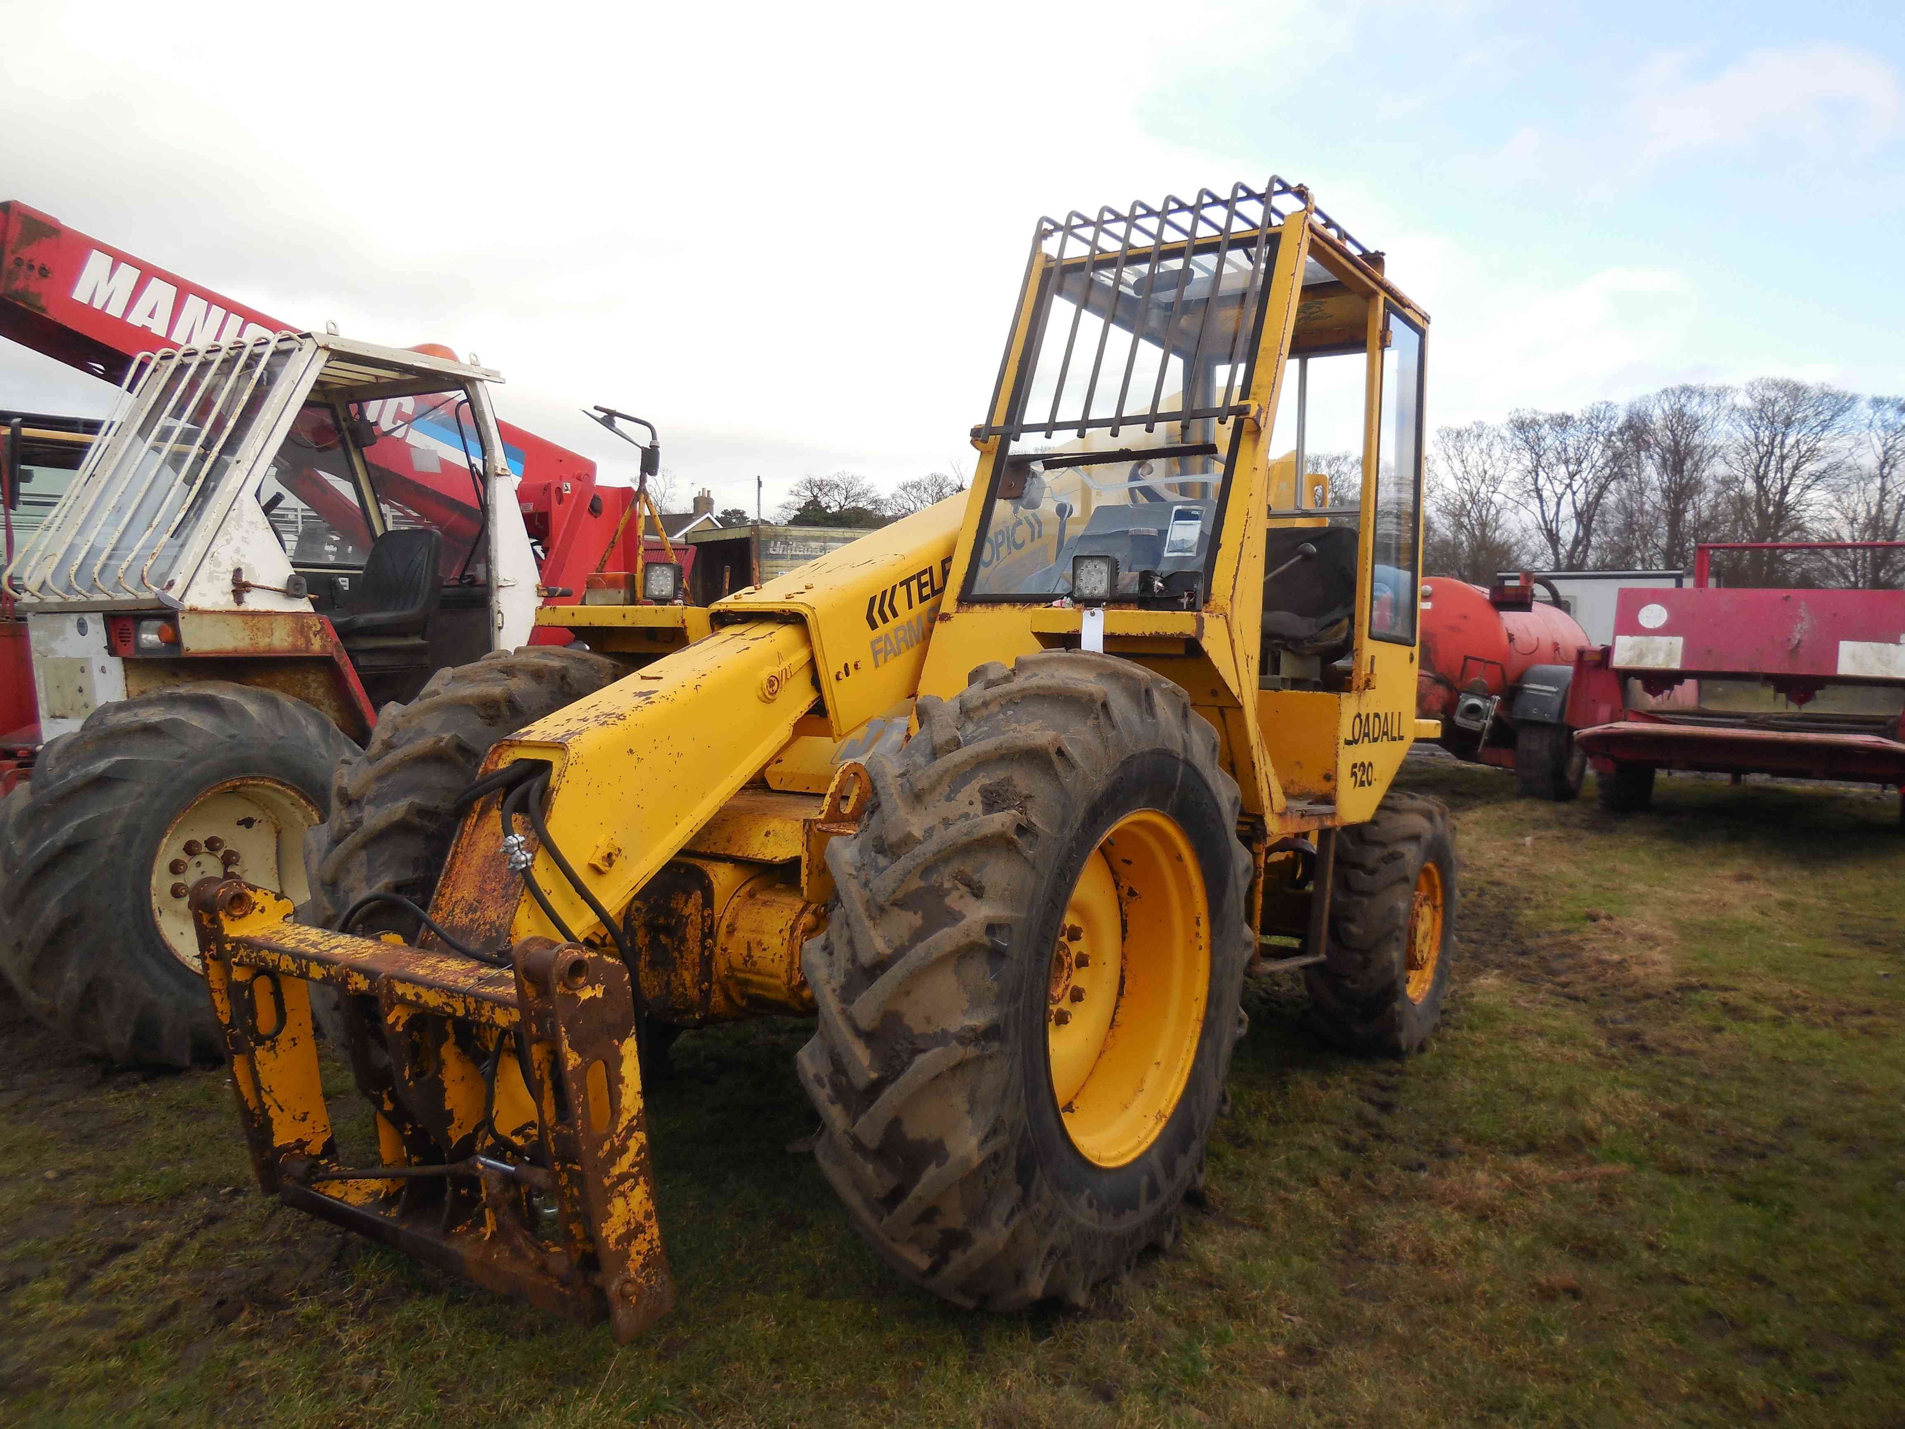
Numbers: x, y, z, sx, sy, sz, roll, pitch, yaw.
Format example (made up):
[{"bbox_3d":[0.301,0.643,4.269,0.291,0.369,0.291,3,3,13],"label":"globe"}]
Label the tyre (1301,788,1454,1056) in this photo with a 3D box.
[{"bbox_3d":[1.523,0.739,4.797,0.285,0.890,0.890,3,6,34],"label":"tyre"}]

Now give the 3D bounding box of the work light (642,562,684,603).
[{"bbox_3d":[-0.898,-0.411,4.270,0.112,0.120,0.065,2,5,22],"label":"work light"}]

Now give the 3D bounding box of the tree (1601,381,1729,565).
[{"bbox_3d":[43.923,-13.026,84.500,7.900,14.600,7.700,2,6,28],"label":"tree"}]

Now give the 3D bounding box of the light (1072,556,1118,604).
[{"bbox_3d":[0.358,-0.341,3.470,0.112,0.120,0.065,4,6,37],"label":"light"}]

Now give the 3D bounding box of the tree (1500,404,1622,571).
[{"bbox_3d":[38.681,-12.847,87.000,7.400,13.600,7.200,2,6,26],"label":"tree"}]

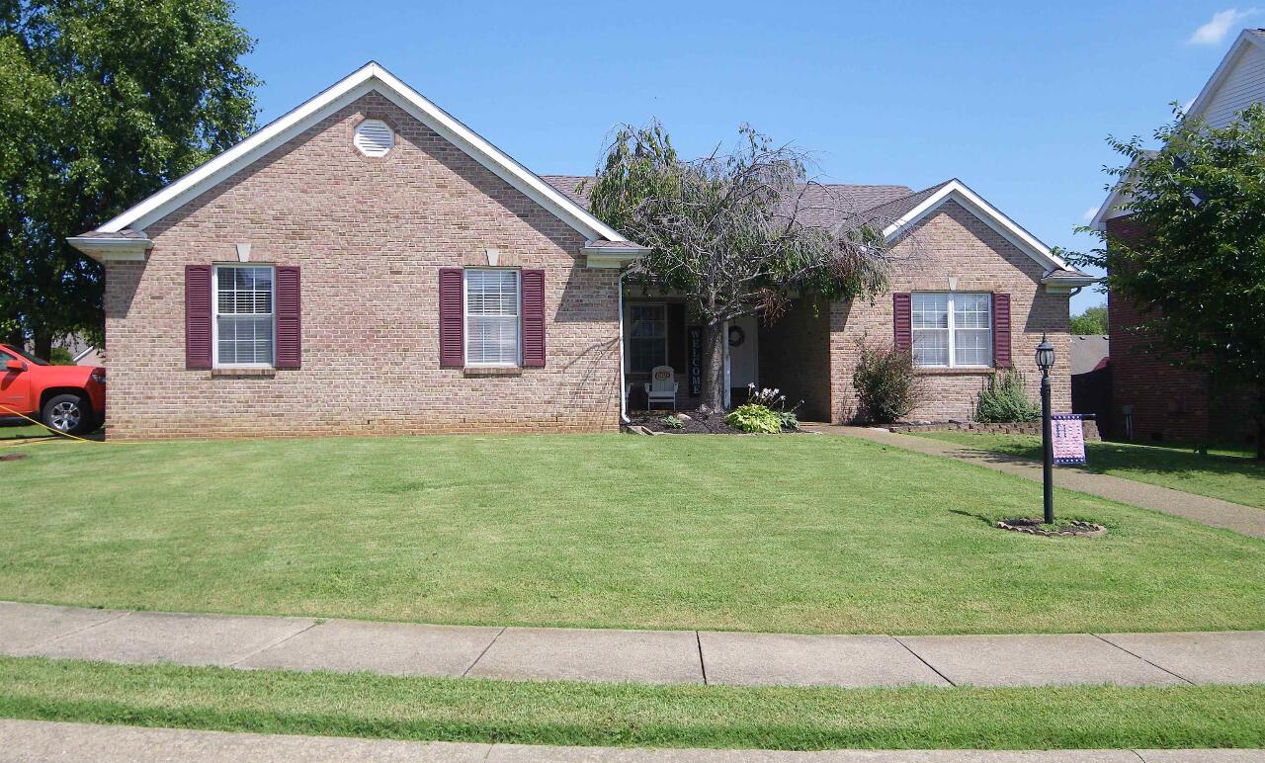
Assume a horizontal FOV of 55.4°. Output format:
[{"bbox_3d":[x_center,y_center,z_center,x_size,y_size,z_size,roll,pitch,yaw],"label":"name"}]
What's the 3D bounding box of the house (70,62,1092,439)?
[{"bbox_3d":[-0.558,-2.019,26.280,18.500,5.950,15.500,-1,-1,-13],"label":"house"}]

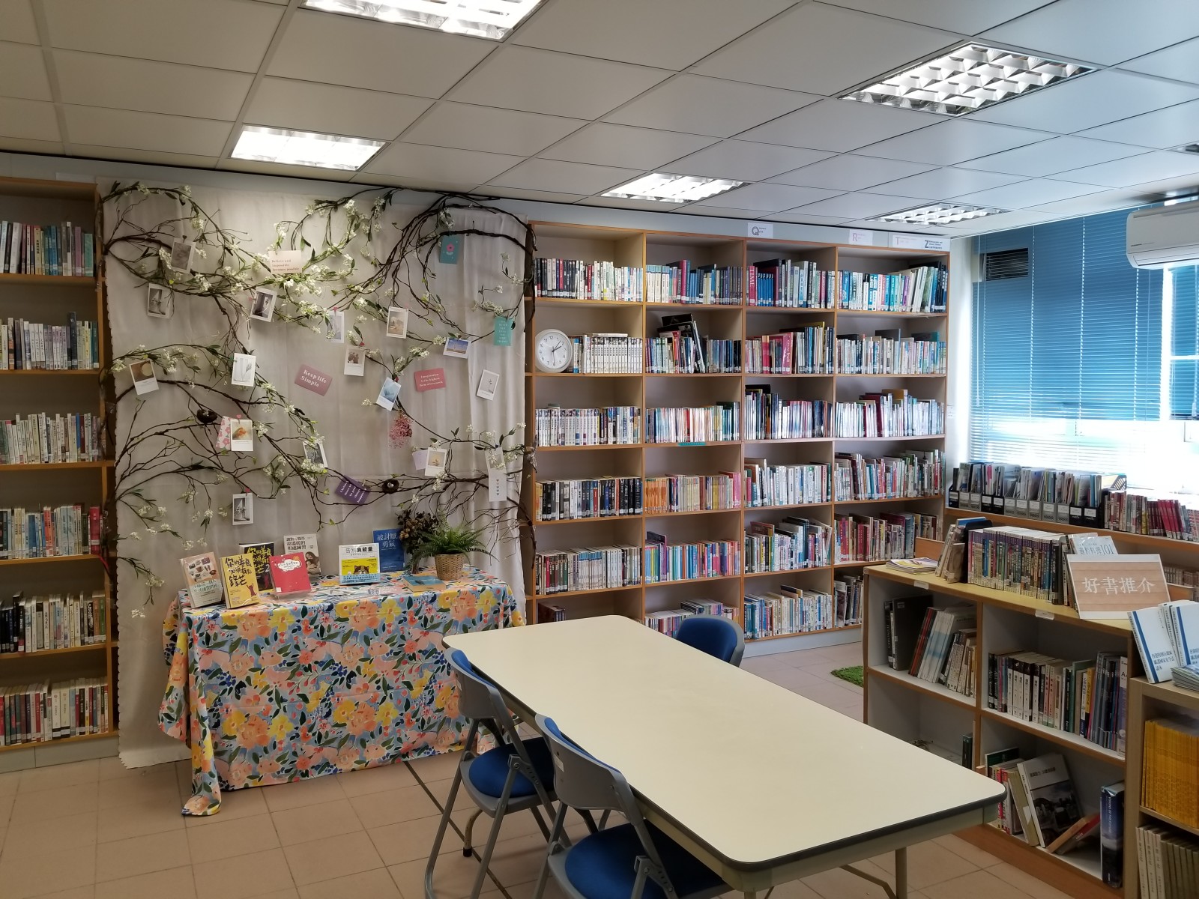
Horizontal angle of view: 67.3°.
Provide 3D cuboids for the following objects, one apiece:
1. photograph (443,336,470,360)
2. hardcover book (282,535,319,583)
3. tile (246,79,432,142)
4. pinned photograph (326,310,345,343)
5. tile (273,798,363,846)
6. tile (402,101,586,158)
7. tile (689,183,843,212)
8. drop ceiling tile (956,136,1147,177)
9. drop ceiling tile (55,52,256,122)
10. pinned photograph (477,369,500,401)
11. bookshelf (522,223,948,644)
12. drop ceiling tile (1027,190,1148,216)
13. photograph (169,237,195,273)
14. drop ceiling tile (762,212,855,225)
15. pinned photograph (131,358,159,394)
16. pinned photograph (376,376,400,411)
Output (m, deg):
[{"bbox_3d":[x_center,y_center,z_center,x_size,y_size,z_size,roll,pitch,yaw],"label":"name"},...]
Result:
[{"bbox_3d":[-0.734,-0.524,4.660,0.135,0.096,0.006,12,-2,-27],"label":"photograph"},{"bbox_3d":[-1.417,0.511,4.288,0.148,0.208,0.019,-2,-20,-24],"label":"hardcover book"},{"bbox_3d":[-0.958,-1.231,3.272,0.590,0.018,0.590,-2,4,-24],"label":"tile"},{"bbox_3d":[-1.289,-0.599,4.390,0.088,0.149,0.004,0,4,-26],"label":"pinned photograph"},{"bbox_3d":[-1.090,1.439,3.472,0.300,0.010,0.300,-2,4,-24],"label":"tile"},{"bbox_3d":[-0.415,-1.250,3.516,0.595,0.016,0.595,-3,5,-26],"label":"tile"},{"bbox_3d":[0.909,-1.356,4.864,0.600,0.016,0.600,-3,5,-27],"label":"tile"},{"bbox_3d":[2.008,-1.303,4.021,0.595,0.016,0.595,-3,5,-26],"label":"drop ceiling tile"},{"bbox_3d":[-1.496,-1.209,3.031,0.600,0.016,0.600,-3,5,-27],"label":"drop ceiling tile"},{"bbox_3d":[-0.589,-0.341,4.776,0.092,0.143,0.005,15,-3,-26],"label":"pinned photograph"},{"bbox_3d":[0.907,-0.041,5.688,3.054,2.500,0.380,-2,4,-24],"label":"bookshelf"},{"bbox_3d":[2.753,-1.377,5.003,0.470,0.015,0.600,-2,5,-26],"label":"drop ceiling tile"},{"bbox_3d":[-1.885,-0.874,4.075,0.085,0.138,0.004,10,0,-27],"label":"photograph"},{"bbox_3d":[1.276,-1.407,5.472,0.590,0.018,0.210,-2,4,-24],"label":"drop ceiling tile"},{"bbox_3d":[-2.026,-0.321,4.018,0.096,0.137,0.006,-14,10,-25],"label":"pinned photograph"},{"bbox_3d":[-1.051,-0.276,4.517,0.090,0.141,0.006,23,-7,-26],"label":"pinned photograph"}]

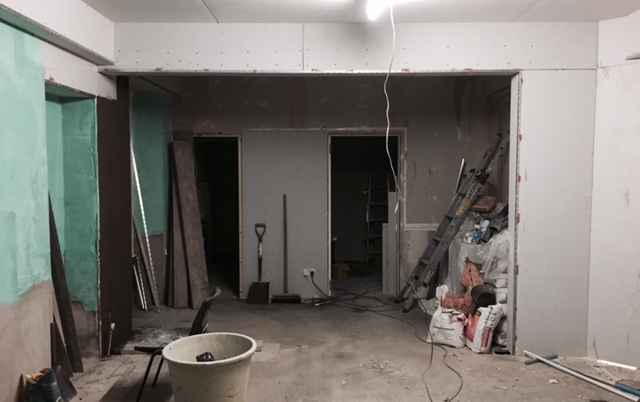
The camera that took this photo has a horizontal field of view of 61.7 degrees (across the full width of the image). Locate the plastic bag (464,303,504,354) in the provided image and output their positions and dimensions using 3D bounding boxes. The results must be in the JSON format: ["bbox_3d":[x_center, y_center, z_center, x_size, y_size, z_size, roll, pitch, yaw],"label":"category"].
[{"bbox_3d":[1.435,1.092,4.728,0.140,0.420,0.290,11,2,-18],"label":"plastic bag"}]

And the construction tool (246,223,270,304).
[{"bbox_3d":[-0.722,0.737,6.400,0.265,0.940,0.130,1,-2,0],"label":"construction tool"}]

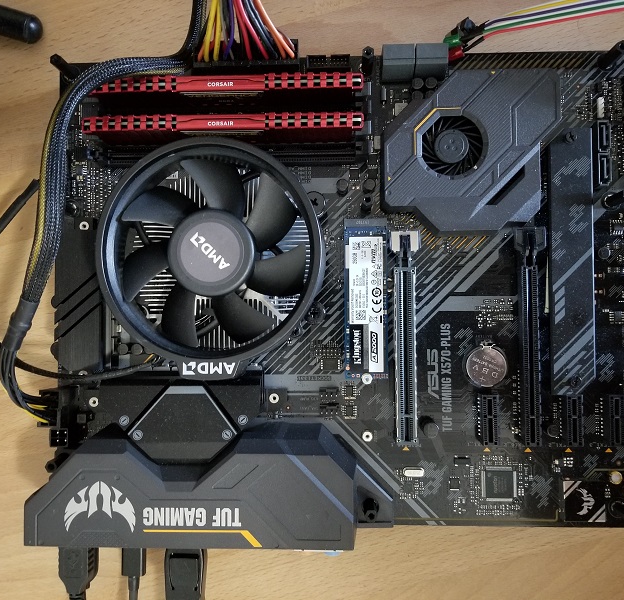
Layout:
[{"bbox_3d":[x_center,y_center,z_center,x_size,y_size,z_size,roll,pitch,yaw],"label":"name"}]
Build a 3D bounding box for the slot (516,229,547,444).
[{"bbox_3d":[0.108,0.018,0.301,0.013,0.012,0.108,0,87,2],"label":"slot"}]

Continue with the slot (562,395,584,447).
[{"bbox_3d":[0.129,0.059,0.299,0.008,0.011,0.025,0,87,2],"label":"slot"}]

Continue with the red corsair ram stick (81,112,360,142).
[{"bbox_3d":[-0.042,-0.083,0.300,0.136,0.034,0.007,0,87,2],"label":"red corsair ram stick"}]

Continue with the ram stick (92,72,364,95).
[{"bbox_3d":[-0.042,-0.102,0.301,0.136,0.034,0.007,0,87,2],"label":"ram stick"}]

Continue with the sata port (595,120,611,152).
[{"bbox_3d":[0.147,-0.082,0.306,0.006,0.009,0.016,0,87,2],"label":"sata port"}]

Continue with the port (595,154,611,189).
[{"bbox_3d":[0.147,-0.065,0.305,0.006,0.009,0.017,0,87,2],"label":"port"}]

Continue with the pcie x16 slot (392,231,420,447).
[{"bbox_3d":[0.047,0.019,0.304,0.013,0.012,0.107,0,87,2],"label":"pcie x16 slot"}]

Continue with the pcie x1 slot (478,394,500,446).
[{"bbox_3d":[0.088,0.059,0.301,0.008,0.011,0.025,0,87,2],"label":"pcie x1 slot"}]

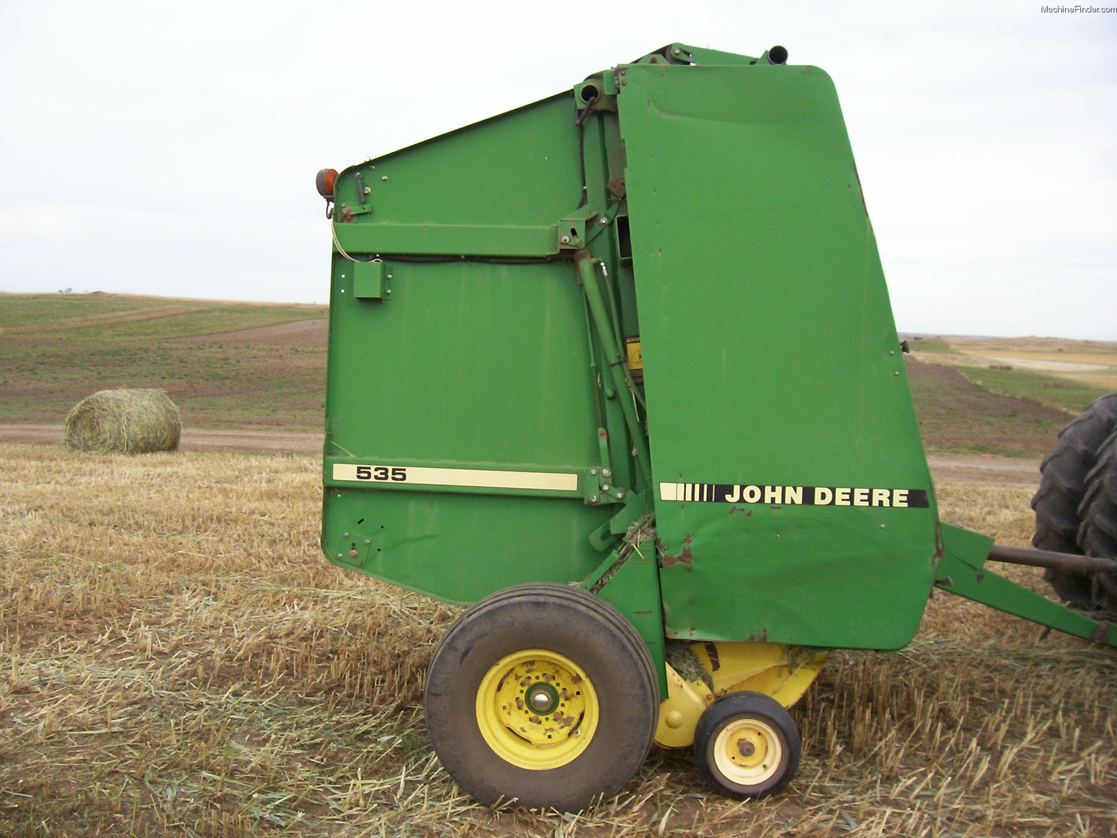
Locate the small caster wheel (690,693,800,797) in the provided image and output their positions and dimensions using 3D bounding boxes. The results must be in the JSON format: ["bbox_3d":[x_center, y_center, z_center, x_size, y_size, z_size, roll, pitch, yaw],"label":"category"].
[{"bbox_3d":[0.671,1.162,3.900,0.375,0.373,0.155,1,3,6],"label":"small caster wheel"}]

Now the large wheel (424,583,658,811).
[{"bbox_3d":[-0.053,0.948,3.735,0.780,0.775,0.320,1,3,8],"label":"large wheel"}]

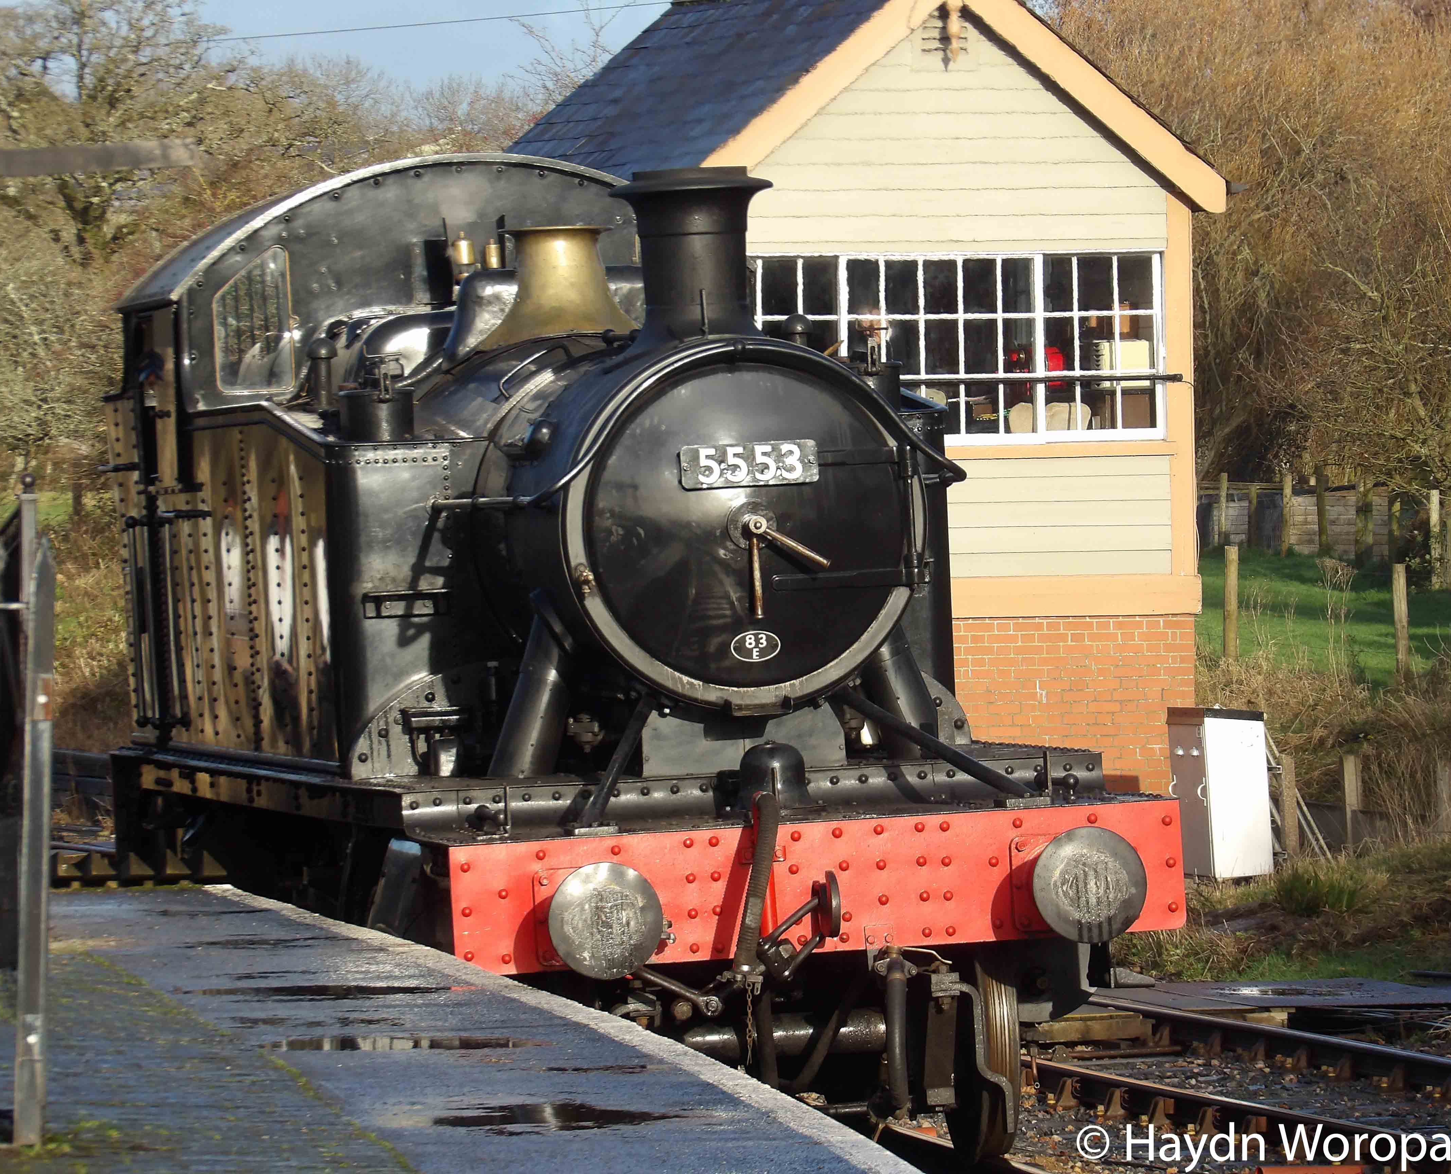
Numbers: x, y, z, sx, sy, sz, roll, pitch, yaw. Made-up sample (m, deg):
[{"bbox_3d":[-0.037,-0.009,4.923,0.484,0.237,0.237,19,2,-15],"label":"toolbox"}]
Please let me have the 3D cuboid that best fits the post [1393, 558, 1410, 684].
[{"bbox_3d":[5.515,0.294,73.000,0.106,0.998,0.106,-2,0,0],"label":"post"}]

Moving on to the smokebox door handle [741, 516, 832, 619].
[{"bbox_3d":[0.219,-0.077,32.360,0.305,0.365,0.130,-3,1,-12],"label":"smokebox door handle"}]

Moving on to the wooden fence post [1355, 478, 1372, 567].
[{"bbox_3d":[8.476,-0.861,119.000,0.211,1.187,0.211,0,0,0],"label":"wooden fence post"}]

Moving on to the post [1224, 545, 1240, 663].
[{"bbox_3d":[4.127,0.150,73.000,0.107,0.987,0.107,0,0,0],"label":"post"}]

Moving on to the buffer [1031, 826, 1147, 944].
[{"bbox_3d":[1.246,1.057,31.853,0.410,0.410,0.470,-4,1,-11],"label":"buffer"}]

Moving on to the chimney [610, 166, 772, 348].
[{"bbox_3d":[-0.106,-1.199,33.187,0.600,0.690,0.600,-3,1,0],"label":"chimney"}]

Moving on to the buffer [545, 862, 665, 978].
[{"bbox_3d":[-0.462,1.159,31.275,0.408,0.408,0.500,-3,1,-12],"label":"buffer"}]

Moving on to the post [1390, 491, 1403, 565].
[{"bbox_3d":[8.911,-0.780,119.000,0.138,1.024,0.138,0,0,0],"label":"post"}]

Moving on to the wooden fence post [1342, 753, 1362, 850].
[{"bbox_3d":[4.200,1.455,60.000,0.118,0.672,0.118,-2,1,-12],"label":"wooden fence post"}]

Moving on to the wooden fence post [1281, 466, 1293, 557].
[{"bbox_3d":[7.455,-0.983,119.000,0.107,1.172,0.107,3,0,0],"label":"wooden fence post"}]

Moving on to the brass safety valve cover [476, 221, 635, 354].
[{"bbox_3d":[-0.680,-1.229,36.587,0.700,0.505,0.660,-4,1,-11],"label":"brass safety valve cover"}]

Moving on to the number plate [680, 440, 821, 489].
[{"bbox_3d":[0.091,-0.448,32.769,0.500,0.154,0.025,-4,1,-11],"label":"number plate"}]

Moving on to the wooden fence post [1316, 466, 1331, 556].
[{"bbox_3d":[7.077,-0.901,106.000,0.100,1.064,0.100,-3,1,-6],"label":"wooden fence post"}]

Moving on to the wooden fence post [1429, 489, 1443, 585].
[{"bbox_3d":[7.773,-0.522,98.000,0.100,1.084,0.100,-1,1,-6],"label":"wooden fence post"}]

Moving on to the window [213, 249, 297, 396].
[{"bbox_3d":[-2.056,-1.162,38.983,0.340,0.630,0.040,-4,1,-11],"label":"window"}]

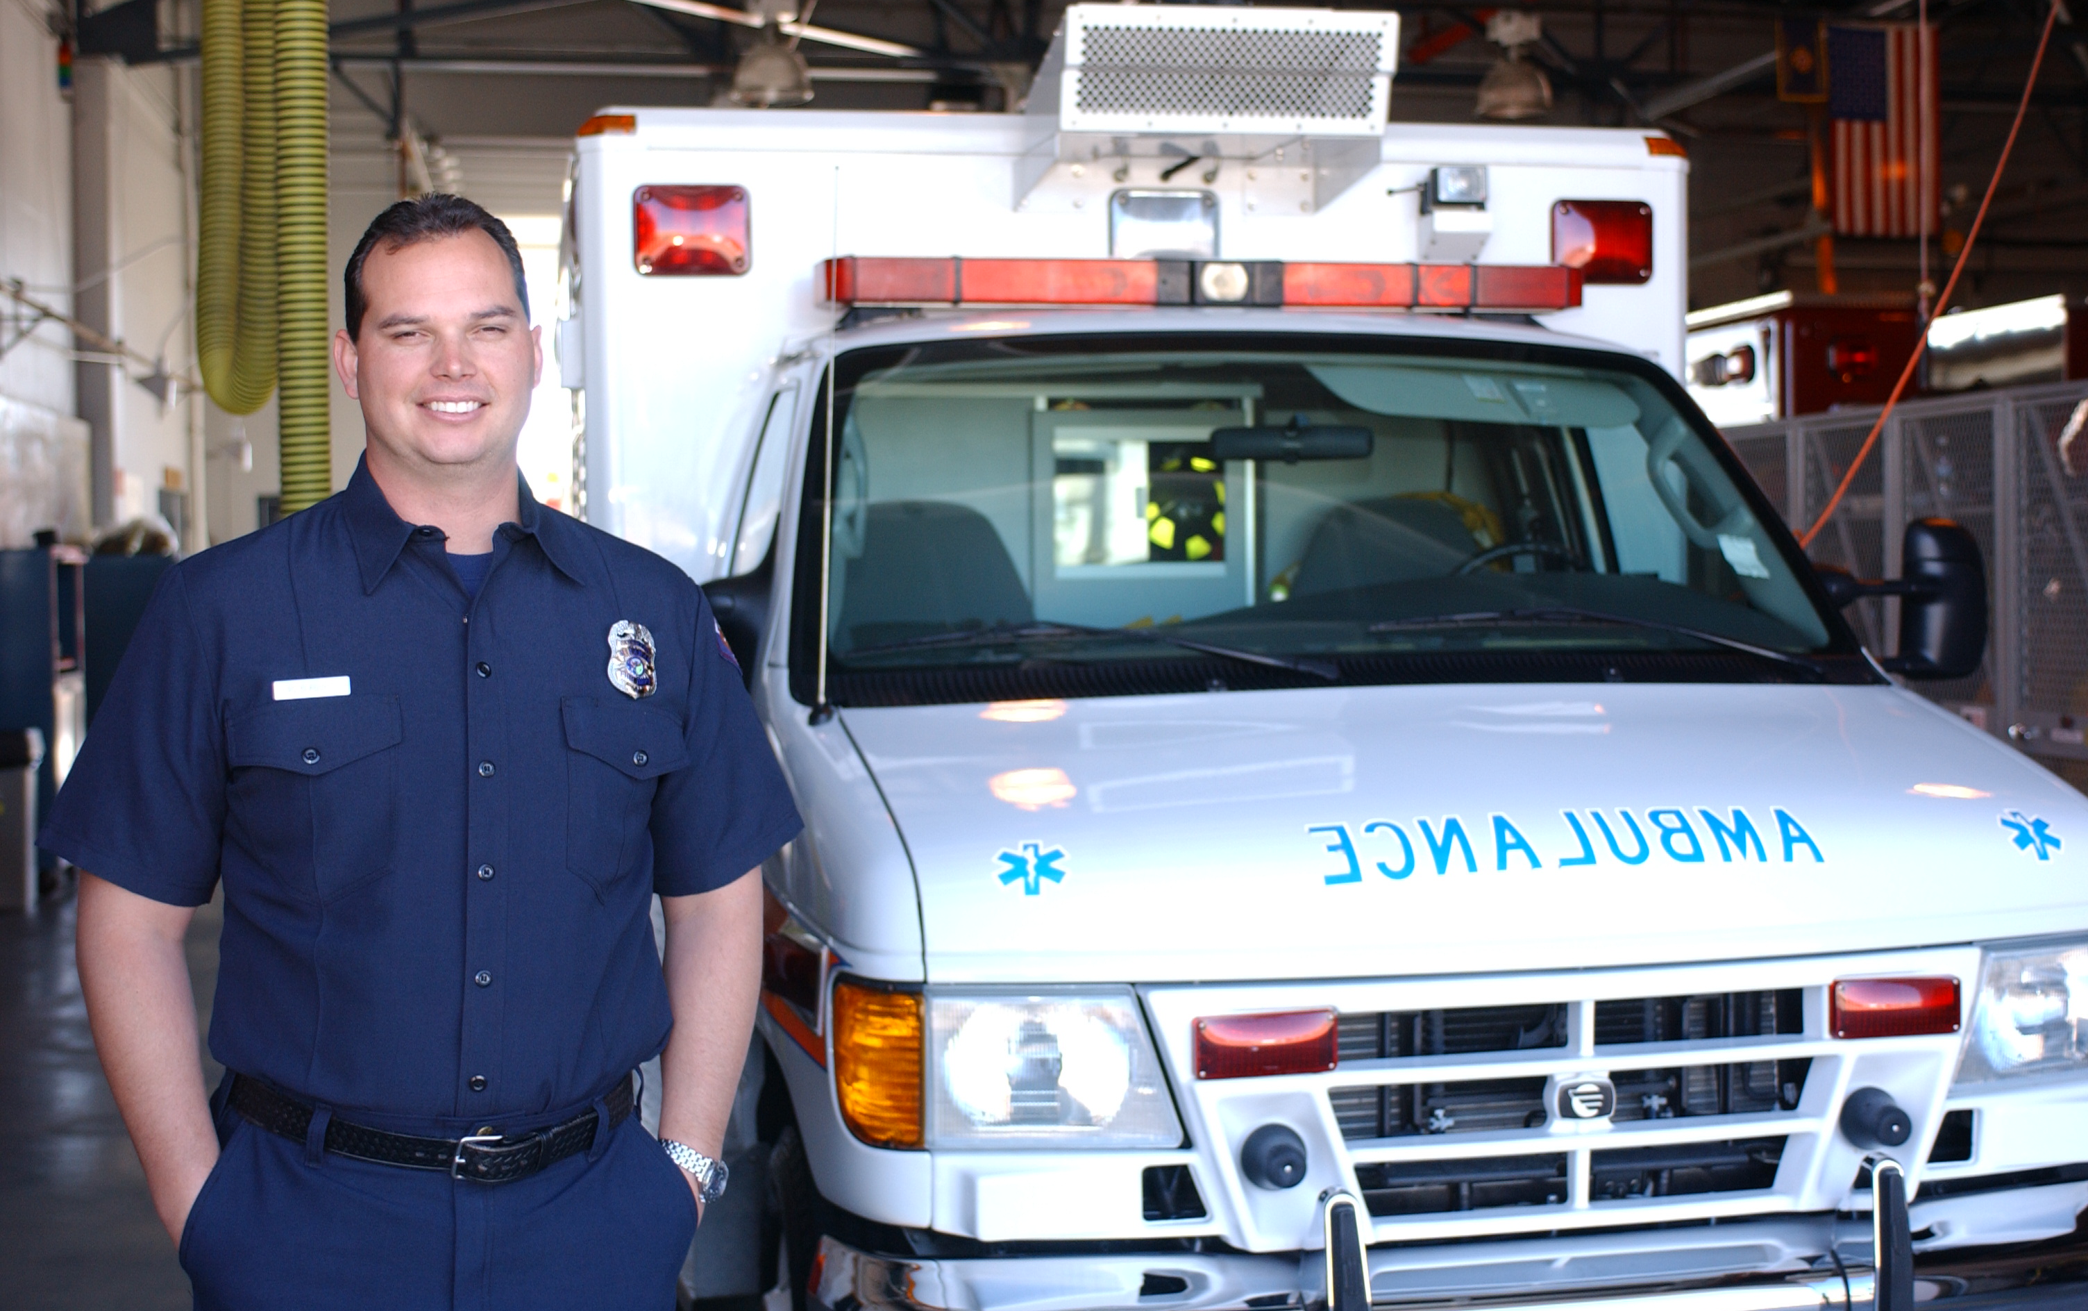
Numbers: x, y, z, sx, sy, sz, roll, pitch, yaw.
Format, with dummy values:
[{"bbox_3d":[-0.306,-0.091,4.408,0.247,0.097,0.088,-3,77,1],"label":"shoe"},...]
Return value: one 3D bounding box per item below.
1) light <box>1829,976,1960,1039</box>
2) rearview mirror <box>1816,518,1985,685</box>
[{"bbox_3d":[1.111,0.459,3.150,0.182,0.076,0.045,-1,3,-12],"label":"light"},{"bbox_3d":[1.517,-0.100,4.314,0.320,0.288,0.165,-2,3,-21],"label":"rearview mirror"}]

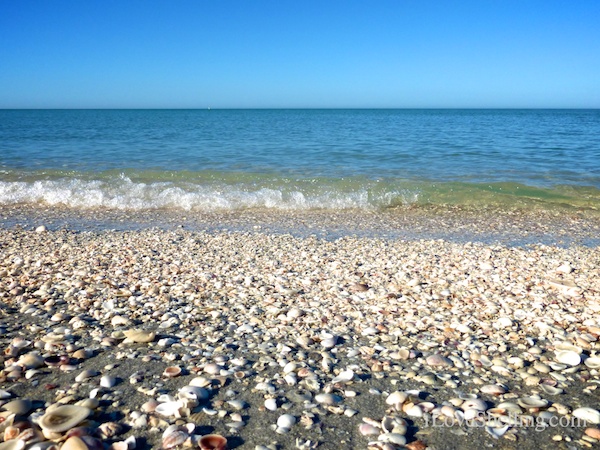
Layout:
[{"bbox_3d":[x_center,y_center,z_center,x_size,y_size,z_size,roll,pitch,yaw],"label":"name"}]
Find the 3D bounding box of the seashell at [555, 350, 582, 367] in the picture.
[{"bbox_3d":[0.485,0.242,0.785,0.048,0.019,0.043,4,15,14],"label":"seashell"}]

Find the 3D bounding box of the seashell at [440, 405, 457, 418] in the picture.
[{"bbox_3d":[0.235,0.295,0.684,0.023,0.009,0.018,7,16,24],"label":"seashell"}]

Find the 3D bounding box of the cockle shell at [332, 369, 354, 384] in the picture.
[{"bbox_3d":[0.078,0.273,0.779,0.043,0.016,0.028,-7,16,-24],"label":"cockle shell"}]

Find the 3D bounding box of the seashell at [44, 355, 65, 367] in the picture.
[{"bbox_3d":[-0.477,0.263,0.838,0.032,0.011,0.024,0,15,0],"label":"seashell"}]

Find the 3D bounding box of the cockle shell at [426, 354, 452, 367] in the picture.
[{"bbox_3d":[0.251,0.244,0.777,0.048,0.019,0.032,2,15,8],"label":"cockle shell"}]

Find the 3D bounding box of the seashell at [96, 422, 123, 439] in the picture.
[{"bbox_3d":[-0.282,0.305,0.642,0.033,0.014,0.026,-3,15,-10],"label":"seashell"}]

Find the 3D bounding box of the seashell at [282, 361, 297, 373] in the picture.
[{"bbox_3d":[-0.019,0.266,0.815,0.027,0.011,0.020,-8,17,-29],"label":"seashell"}]

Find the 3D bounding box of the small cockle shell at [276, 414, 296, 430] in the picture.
[{"bbox_3d":[-0.020,0.300,0.659,0.030,0.013,0.027,0,15,0],"label":"small cockle shell"}]

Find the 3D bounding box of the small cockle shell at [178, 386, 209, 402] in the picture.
[{"bbox_3d":[-0.169,0.268,0.688,0.048,0.019,0.031,3,15,12],"label":"small cockle shell"}]

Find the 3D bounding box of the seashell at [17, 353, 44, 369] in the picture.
[{"bbox_3d":[-0.484,0.243,0.776,0.052,0.021,0.047,-1,15,-5],"label":"seashell"}]

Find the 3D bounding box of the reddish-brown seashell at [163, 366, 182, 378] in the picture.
[{"bbox_3d":[-0.234,0.272,0.796,0.034,0.012,0.027,-2,15,-8],"label":"reddish-brown seashell"}]

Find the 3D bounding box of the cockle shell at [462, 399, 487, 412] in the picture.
[{"bbox_3d":[0.279,0.290,0.696,0.039,0.015,0.030,1,15,5],"label":"cockle shell"}]

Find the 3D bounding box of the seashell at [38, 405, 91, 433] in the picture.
[{"bbox_3d":[-0.350,0.288,0.646,0.067,0.020,0.046,-8,17,-27],"label":"seashell"}]

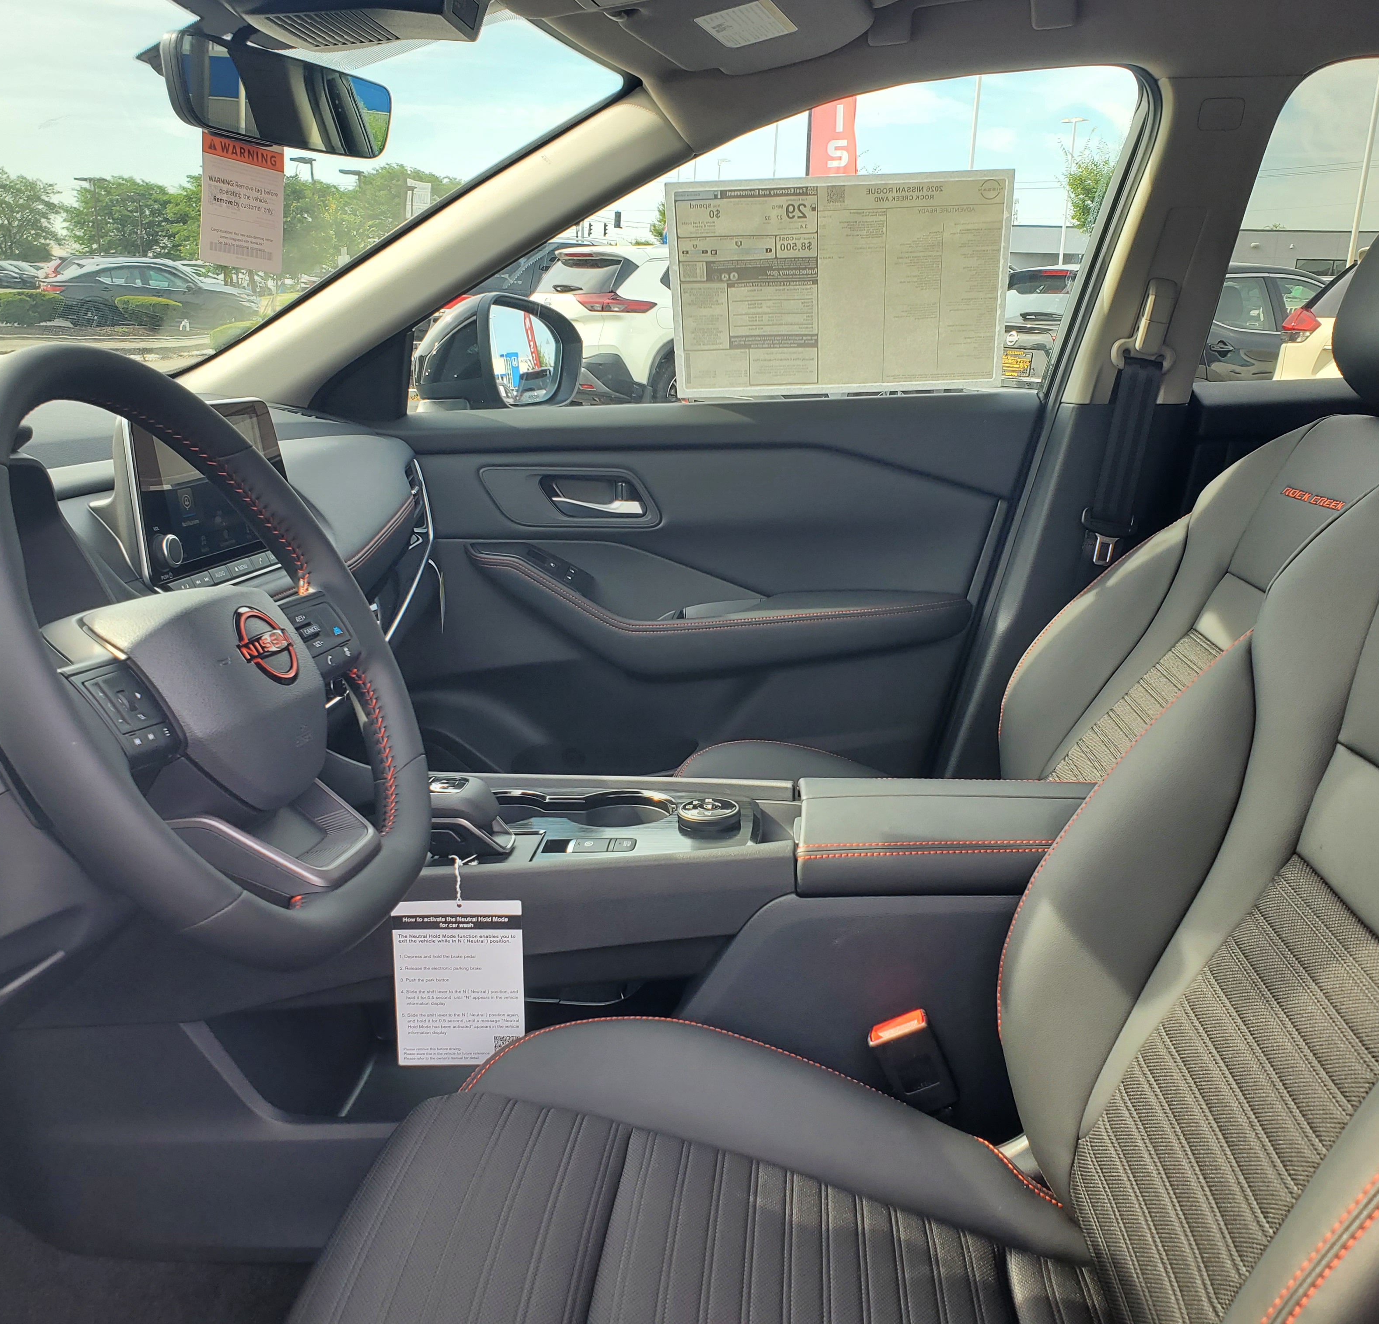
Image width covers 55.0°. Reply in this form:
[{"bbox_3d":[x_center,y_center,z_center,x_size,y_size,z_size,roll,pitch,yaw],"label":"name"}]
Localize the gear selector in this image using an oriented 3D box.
[{"bbox_3d":[-0.185,0.119,1.076,0.110,0.065,0.065,3,13,6],"label":"gear selector"}]

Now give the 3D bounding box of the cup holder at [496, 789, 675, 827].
[{"bbox_3d":[-0.100,0.153,1.151,0.180,0.070,0.098,3,13,6],"label":"cup holder"}]

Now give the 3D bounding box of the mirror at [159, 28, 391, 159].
[{"bbox_3d":[-0.320,-0.445,1.044,0.047,0.070,0.245,13,17,23],"label":"mirror"}]

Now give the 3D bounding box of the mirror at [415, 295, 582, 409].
[{"bbox_3d":[-0.283,-0.473,2.006,0.150,0.175,0.240,10,15,30],"label":"mirror"}]

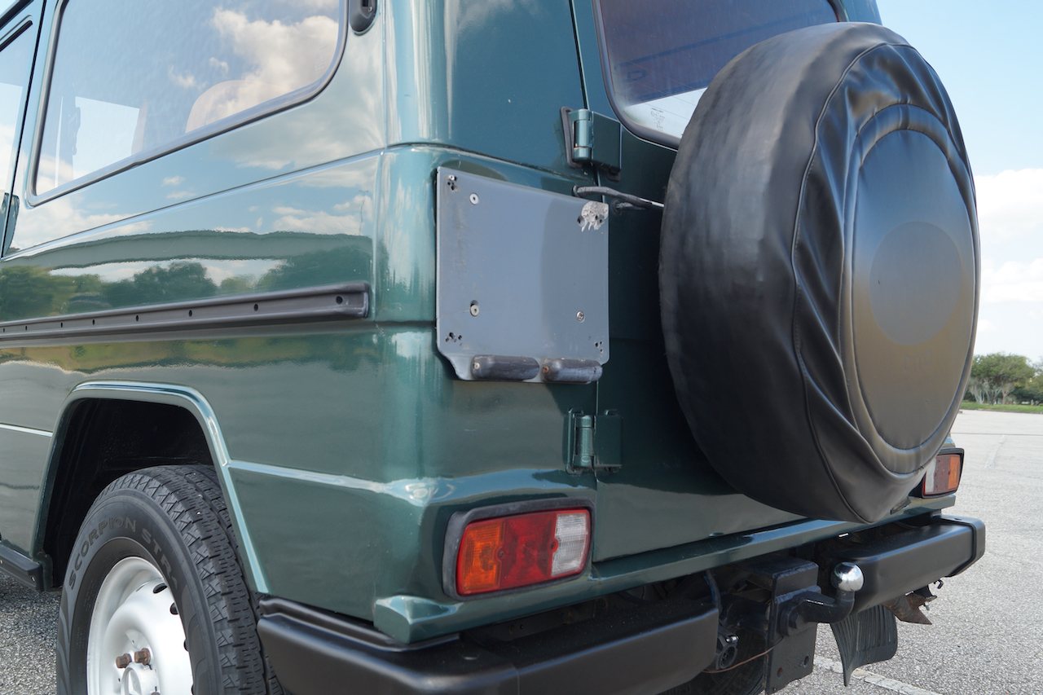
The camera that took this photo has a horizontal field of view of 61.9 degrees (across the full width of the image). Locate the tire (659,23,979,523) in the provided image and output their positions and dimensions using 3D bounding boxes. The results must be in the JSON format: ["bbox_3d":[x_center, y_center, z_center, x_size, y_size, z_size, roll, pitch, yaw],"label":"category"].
[{"bbox_3d":[0.511,-0.114,1.396,0.770,0.770,0.220,3,-4,-45],"label":"tire"}]

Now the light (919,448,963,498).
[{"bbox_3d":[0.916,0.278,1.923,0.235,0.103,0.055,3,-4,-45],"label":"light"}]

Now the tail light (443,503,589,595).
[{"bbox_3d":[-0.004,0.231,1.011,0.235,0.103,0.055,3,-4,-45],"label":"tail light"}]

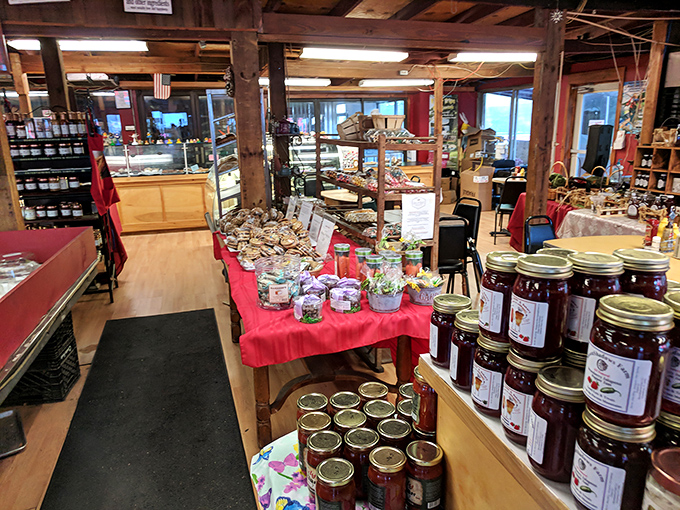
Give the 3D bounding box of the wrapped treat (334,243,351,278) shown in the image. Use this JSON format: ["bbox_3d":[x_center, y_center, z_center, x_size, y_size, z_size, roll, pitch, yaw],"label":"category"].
[{"bbox_3d":[0.013,0.044,3.130,0.095,0.225,0.095,-1,16,0],"label":"wrapped treat"}]

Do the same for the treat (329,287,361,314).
[{"bbox_3d":[0.030,0.232,2.691,0.152,0.100,0.152,-1,16,1],"label":"treat"}]

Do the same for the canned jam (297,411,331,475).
[{"bbox_3d":[-0.053,0.411,1.104,0.073,0.117,0.073,0,14,0],"label":"canned jam"}]

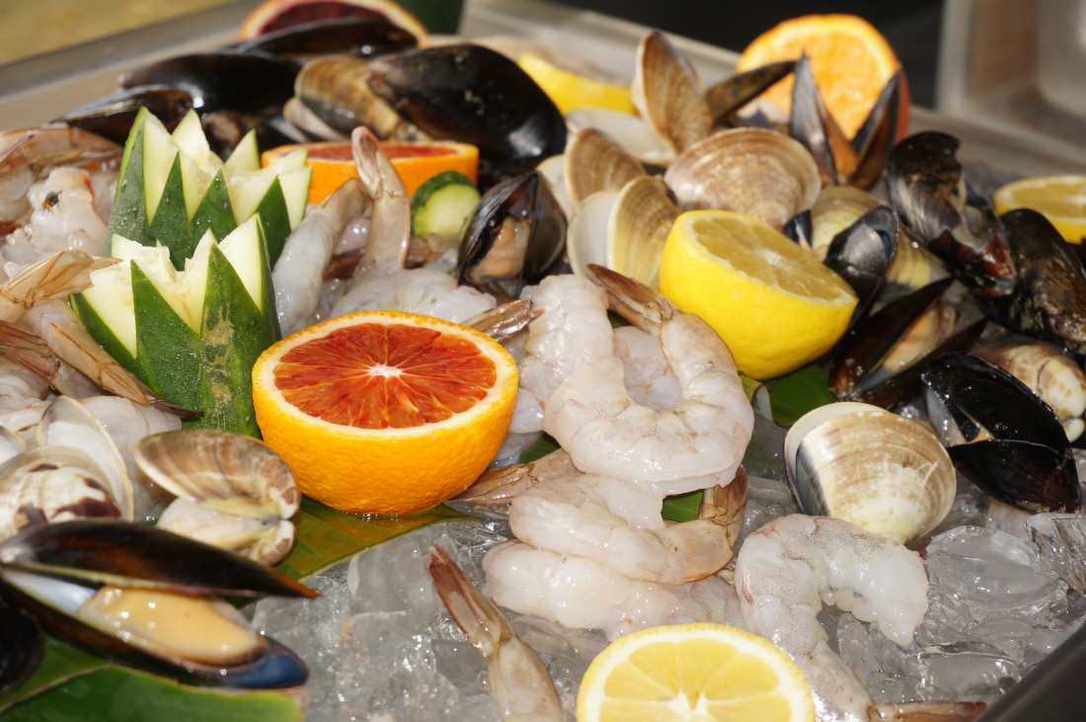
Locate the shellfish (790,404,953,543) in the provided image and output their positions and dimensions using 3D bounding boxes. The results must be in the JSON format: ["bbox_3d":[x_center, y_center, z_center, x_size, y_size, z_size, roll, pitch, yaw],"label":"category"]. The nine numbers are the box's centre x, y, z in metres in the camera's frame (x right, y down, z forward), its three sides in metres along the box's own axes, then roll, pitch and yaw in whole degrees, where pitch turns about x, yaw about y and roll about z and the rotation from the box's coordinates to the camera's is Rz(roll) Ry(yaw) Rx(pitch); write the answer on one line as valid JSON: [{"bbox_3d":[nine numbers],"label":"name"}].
[{"bbox_3d":[0.086,0.030,0.592,0.045,0.039,0.030,-14,9,-13],"label":"shellfish"}]

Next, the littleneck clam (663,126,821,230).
[{"bbox_3d":[0.065,-0.059,0.738,0.050,0.029,0.044,-15,42,-22],"label":"littleneck clam"}]

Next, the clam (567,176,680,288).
[{"bbox_3d":[0.027,-0.038,0.715,0.033,0.042,0.038,16,15,40],"label":"clam"}]

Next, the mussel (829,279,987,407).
[{"bbox_3d":[0.107,-0.004,0.660,0.060,0.027,0.030,-37,0,-36],"label":"mussel"}]

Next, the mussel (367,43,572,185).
[{"bbox_3d":[-0.027,-0.088,0.800,0.075,0.030,0.042,23,55,0],"label":"mussel"}]

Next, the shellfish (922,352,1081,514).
[{"bbox_3d":[0.124,0.019,0.610,0.056,0.029,0.031,45,6,17],"label":"shellfish"}]

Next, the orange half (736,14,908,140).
[{"bbox_3d":[0.108,-0.091,0.839,0.067,0.067,0.033,0,-12,31],"label":"orange half"}]

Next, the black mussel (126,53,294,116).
[{"bbox_3d":[-0.122,-0.099,0.825,0.067,0.026,0.034,-2,19,-7],"label":"black mussel"}]

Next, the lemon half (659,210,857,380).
[{"bbox_3d":[0.058,-0.015,0.666,0.059,0.036,0.059,27,22,0],"label":"lemon half"}]

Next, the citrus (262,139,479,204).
[{"bbox_3d":[-0.058,-0.052,0.752,0.071,0.036,0.071,1,13,0],"label":"citrus"}]

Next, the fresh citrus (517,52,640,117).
[{"bbox_3d":[0.014,-0.097,0.850,0.060,0.036,0.060,16,13,-3],"label":"fresh citrus"}]

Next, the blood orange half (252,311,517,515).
[{"bbox_3d":[-0.042,0.020,0.613,0.071,0.037,0.071,0,28,0],"label":"blood orange half"}]

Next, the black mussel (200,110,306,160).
[{"bbox_3d":[-0.102,-0.079,0.810,0.060,0.030,0.036,-16,30,-31],"label":"black mussel"}]

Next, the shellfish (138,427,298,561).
[{"bbox_3d":[-0.082,0.035,0.572,0.043,0.034,0.046,7,24,-6],"label":"shellfish"}]

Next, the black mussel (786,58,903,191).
[{"bbox_3d":[0.108,-0.084,0.810,0.042,0.040,0.062,2,25,2],"label":"black mussel"}]

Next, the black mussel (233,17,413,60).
[{"bbox_3d":[-0.082,-0.120,0.860,0.070,0.026,0.035,-1,26,-4],"label":"black mussel"}]

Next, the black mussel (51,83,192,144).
[{"bbox_3d":[-0.146,-0.085,0.795,0.056,0.024,0.032,-5,26,-10],"label":"black mussel"}]

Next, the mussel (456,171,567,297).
[{"bbox_3d":[-0.010,-0.038,0.700,0.033,0.030,0.052,17,56,4],"label":"mussel"}]

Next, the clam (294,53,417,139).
[{"bbox_3d":[-0.067,-0.095,0.810,0.046,0.033,0.046,-7,28,-13],"label":"clam"}]

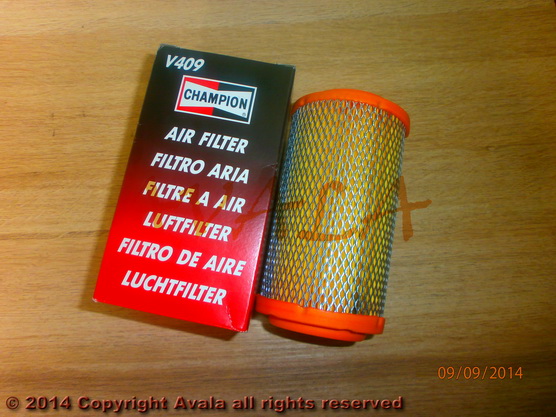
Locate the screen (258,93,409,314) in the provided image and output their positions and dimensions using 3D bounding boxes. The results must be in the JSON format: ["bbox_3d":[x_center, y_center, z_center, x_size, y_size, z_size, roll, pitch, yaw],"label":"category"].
[{"bbox_3d":[0.047,0.004,0.360,0.096,0.096,0.155,10,79,1],"label":"screen"}]

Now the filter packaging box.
[{"bbox_3d":[-0.057,-0.012,0.360,0.103,0.103,0.193,10,79,1],"label":"filter packaging box"}]

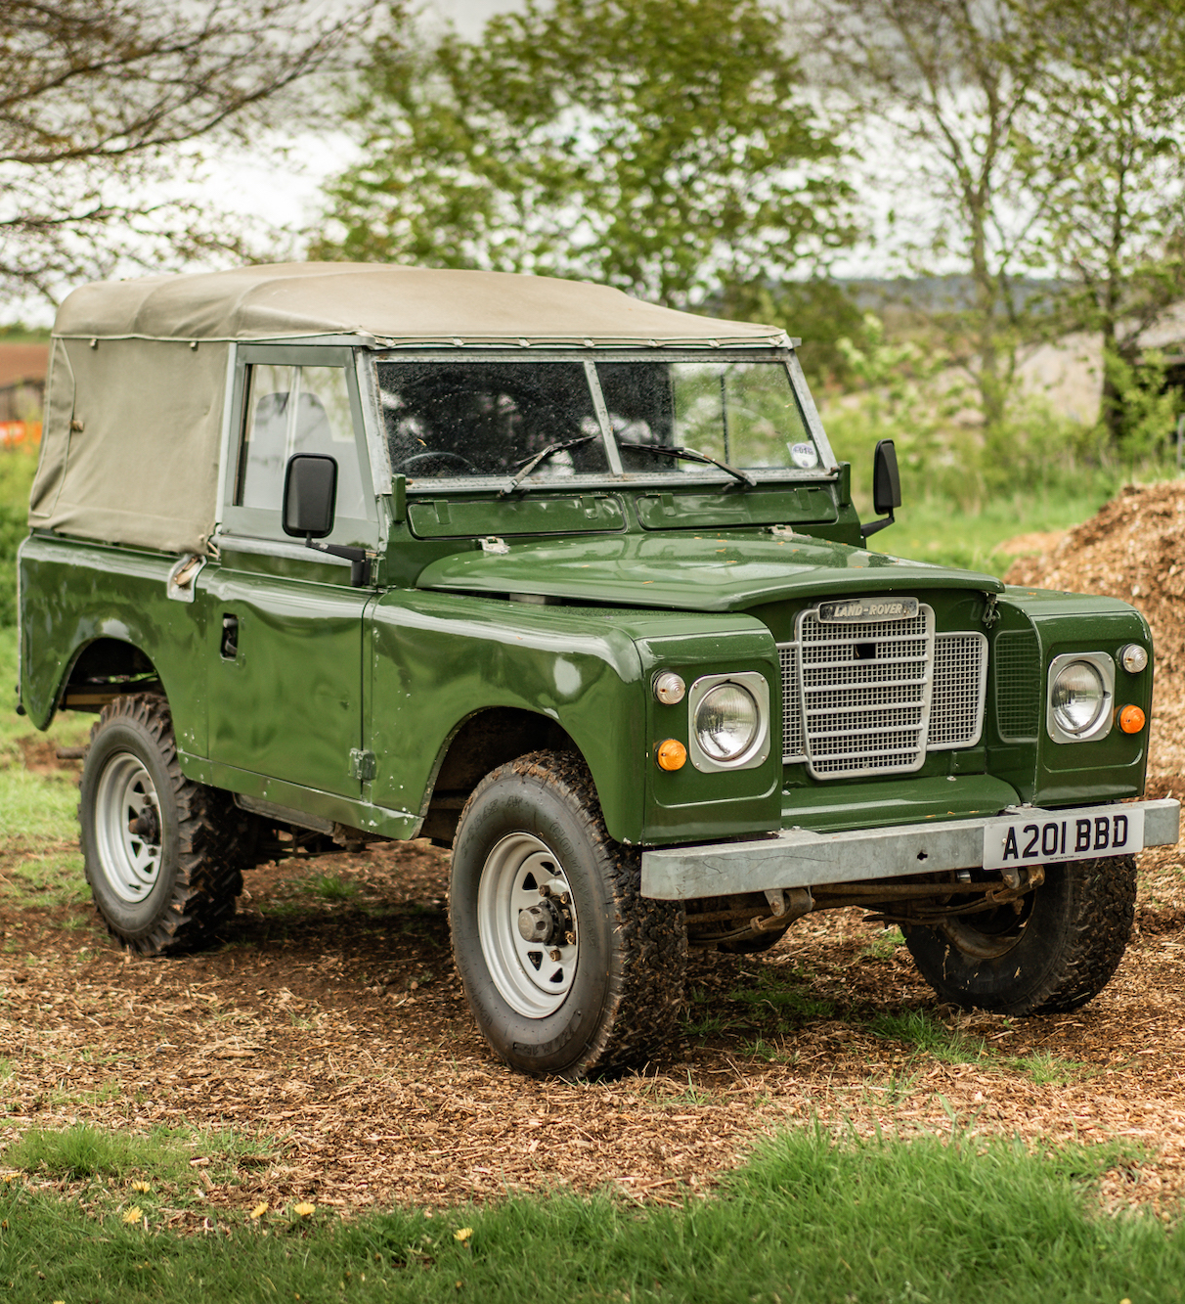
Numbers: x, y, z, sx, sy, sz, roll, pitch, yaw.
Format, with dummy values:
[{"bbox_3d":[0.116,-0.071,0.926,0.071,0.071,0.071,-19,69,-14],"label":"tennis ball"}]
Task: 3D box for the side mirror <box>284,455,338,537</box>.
[{"bbox_3d":[-0.713,-0.396,7.564,0.132,0.212,0.055,-2,4,-21],"label":"side mirror"}]

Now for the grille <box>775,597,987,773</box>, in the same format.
[{"bbox_3d":[0.660,0.096,7.218,0.740,0.405,0.055,-3,5,-33],"label":"grille"}]

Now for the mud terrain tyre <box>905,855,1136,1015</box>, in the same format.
[{"bbox_3d":[1.095,0.577,7.871,0.215,0.780,0.780,-3,5,-33],"label":"mud terrain tyre"}]

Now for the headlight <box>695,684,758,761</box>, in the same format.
[{"bbox_3d":[0.298,0.161,6.791,0.188,0.188,0.085,-3,5,-33],"label":"headlight"}]

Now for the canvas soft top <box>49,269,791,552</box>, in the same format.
[{"bbox_3d":[-0.572,-0.746,9.027,1.530,0.855,2.140,-3,5,-33],"label":"canvas soft top"}]

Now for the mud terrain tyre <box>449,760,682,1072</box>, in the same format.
[{"bbox_3d":[-0.074,0.640,7.104,0.215,0.780,0.780,-3,5,-33],"label":"mud terrain tyre"}]

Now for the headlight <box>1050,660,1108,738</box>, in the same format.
[{"bbox_3d":[1.194,0.115,7.379,0.188,0.188,0.085,-3,5,-33],"label":"headlight"}]

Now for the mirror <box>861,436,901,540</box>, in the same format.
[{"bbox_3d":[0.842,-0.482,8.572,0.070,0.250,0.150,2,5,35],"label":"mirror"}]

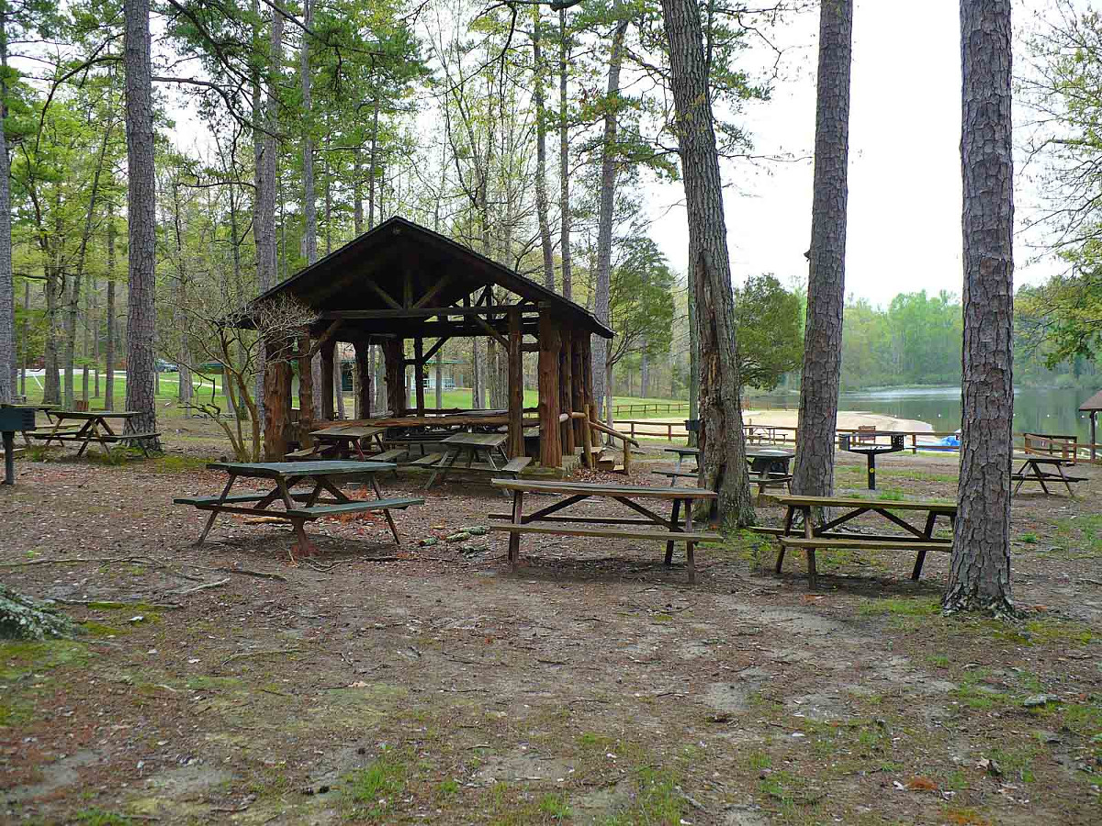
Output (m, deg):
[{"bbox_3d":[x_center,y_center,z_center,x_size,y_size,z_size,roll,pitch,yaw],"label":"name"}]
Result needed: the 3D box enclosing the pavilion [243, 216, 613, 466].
[{"bbox_3d":[-1.695,-0.997,21.428,5.450,3.925,8.600,0,2,6],"label":"pavilion"}]

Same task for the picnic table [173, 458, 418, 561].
[{"bbox_3d":[-2.303,0.861,11.045,1.478,0.743,1.912,3,1,24],"label":"picnic table"}]

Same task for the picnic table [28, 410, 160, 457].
[{"bbox_3d":[-7.346,0.369,19.085,1.439,0.734,1.846,3,1,1],"label":"picnic table"}]

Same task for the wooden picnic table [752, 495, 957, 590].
[{"bbox_3d":[2.931,1.196,10.923,1.846,0.743,1.478,3,-1,-2],"label":"wooden picnic table"}]

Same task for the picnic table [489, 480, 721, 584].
[{"bbox_3d":[0.418,1.008,10.257,1.888,0.734,1.439,3,-1,-4],"label":"picnic table"}]

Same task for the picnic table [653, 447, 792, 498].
[{"bbox_3d":[2.778,0.985,18.319,1.896,0.734,1.439,3,3,38],"label":"picnic table"}]

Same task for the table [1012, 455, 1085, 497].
[{"bbox_3d":[9.827,1.289,24.010,1.439,0.734,1.856,2,1,3],"label":"table"}]

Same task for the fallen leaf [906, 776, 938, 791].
[{"bbox_3d":[1.440,1.435,4.578,0.110,0.030,0.090,0,2,0],"label":"fallen leaf"}]

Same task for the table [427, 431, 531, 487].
[{"bbox_3d":[-1.093,0.734,16.875,1.478,0.743,1.903,4,3,3],"label":"table"}]

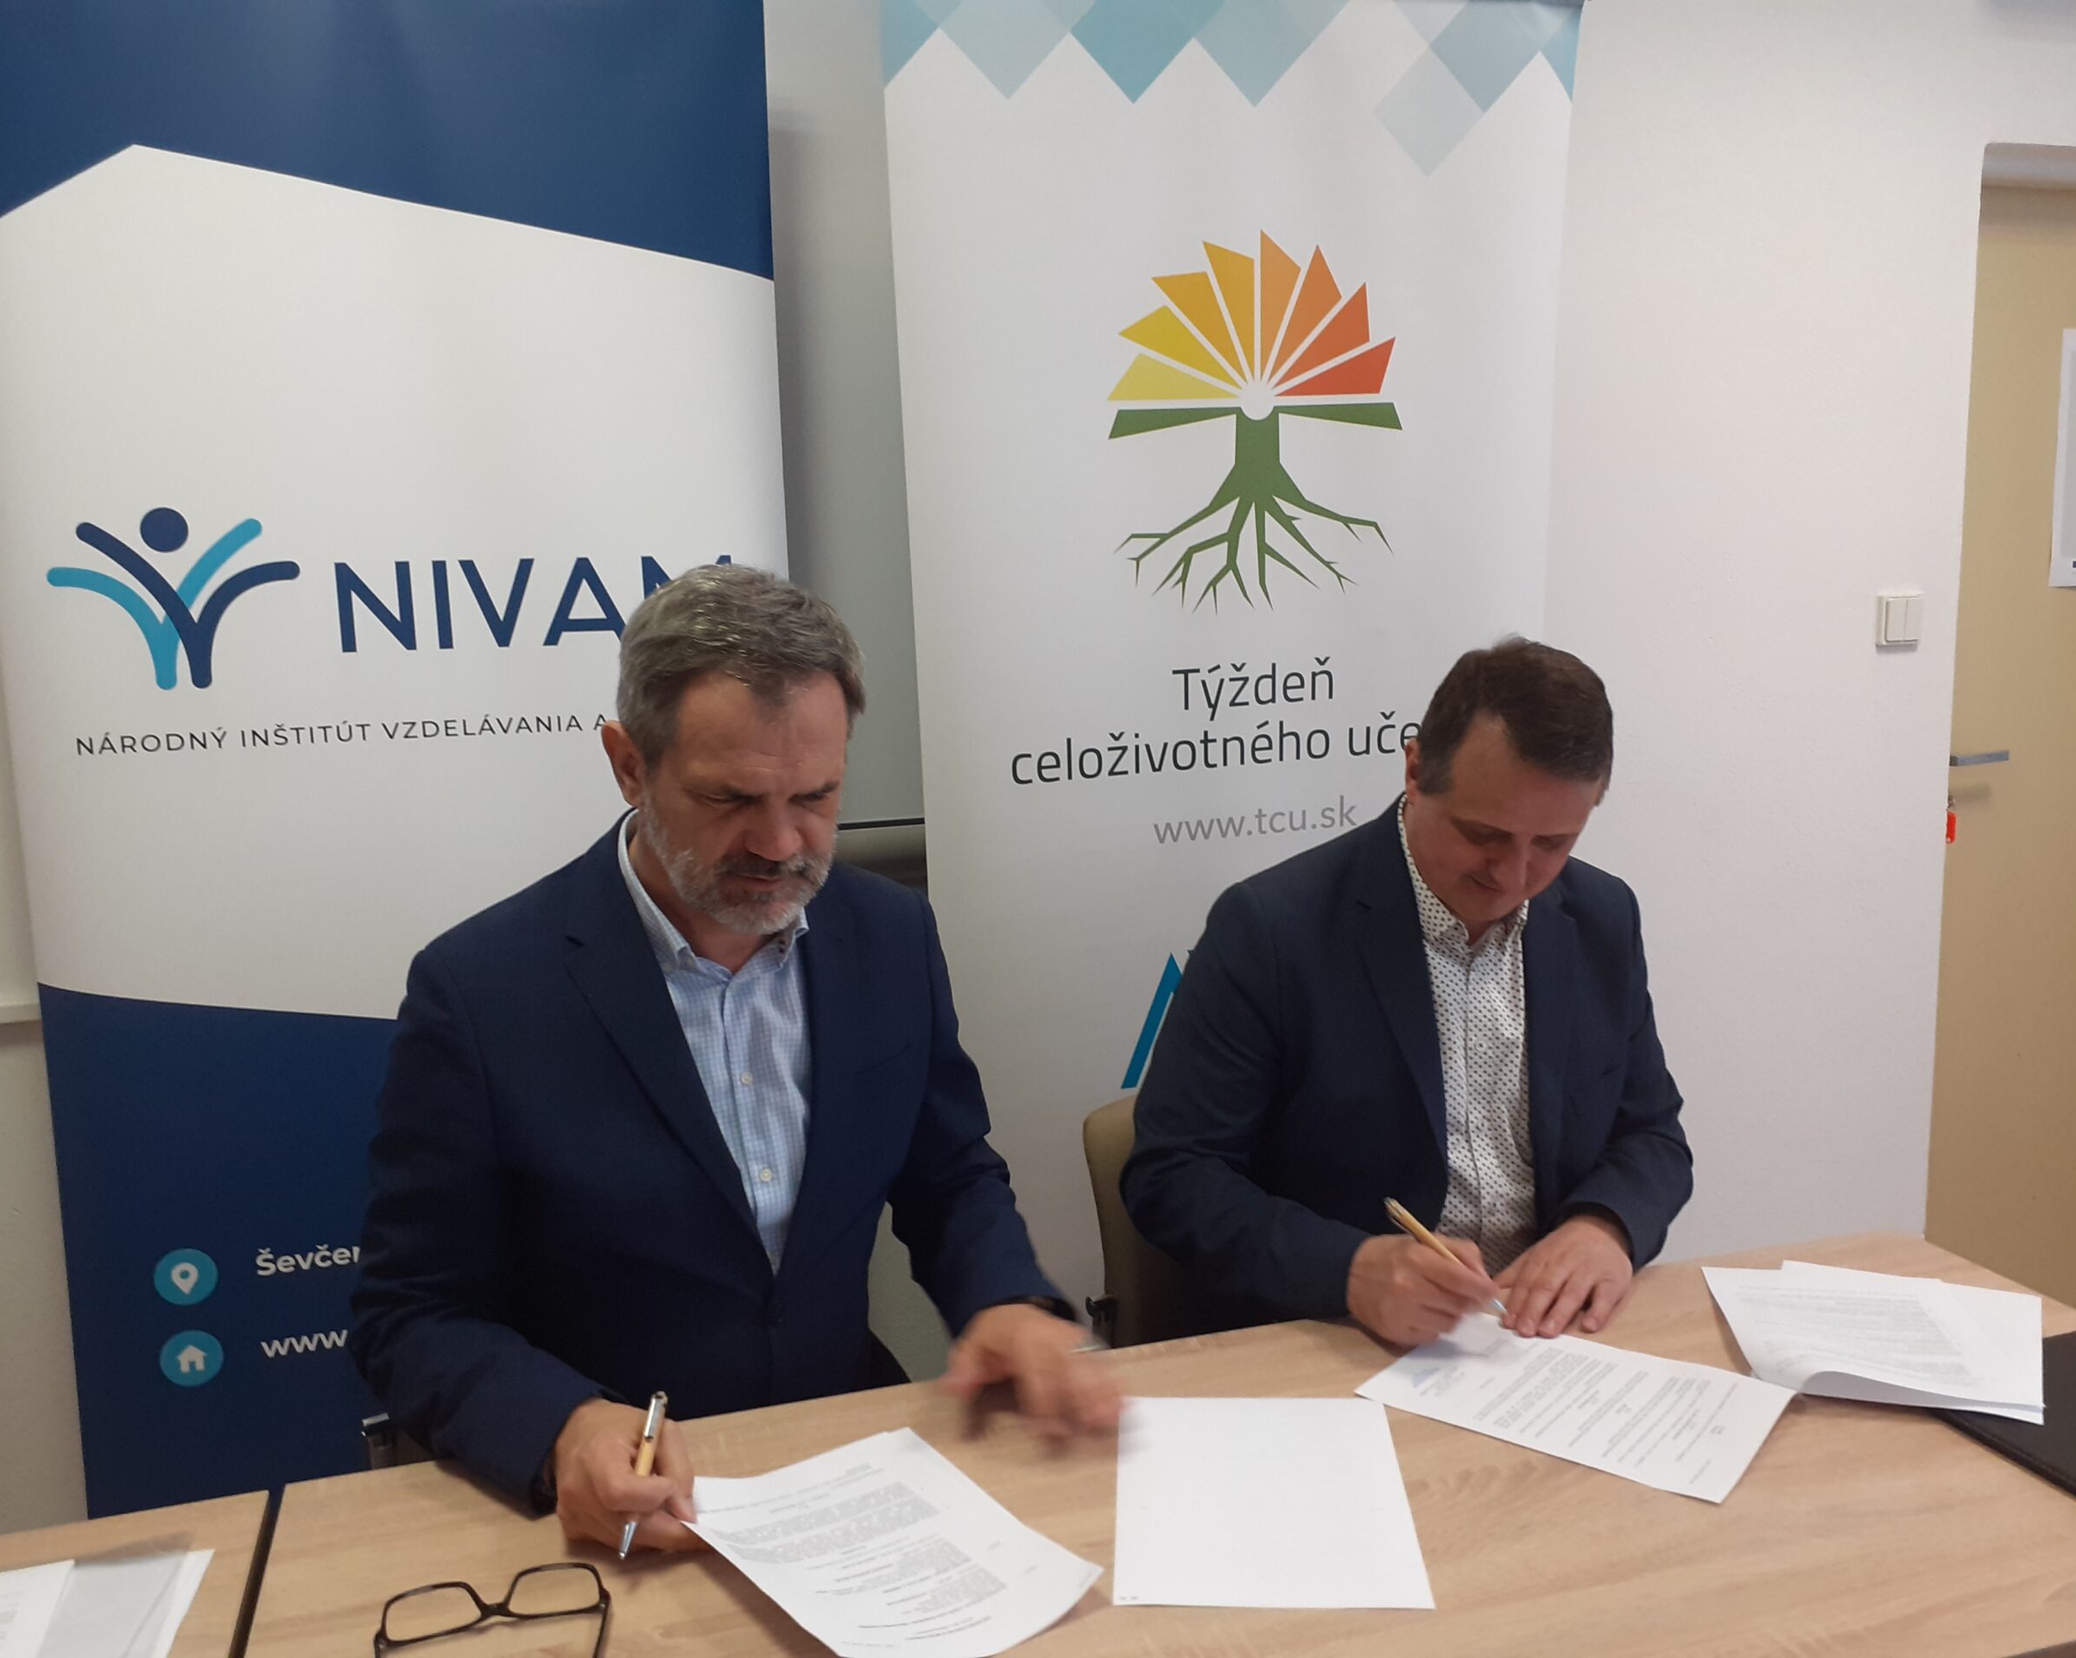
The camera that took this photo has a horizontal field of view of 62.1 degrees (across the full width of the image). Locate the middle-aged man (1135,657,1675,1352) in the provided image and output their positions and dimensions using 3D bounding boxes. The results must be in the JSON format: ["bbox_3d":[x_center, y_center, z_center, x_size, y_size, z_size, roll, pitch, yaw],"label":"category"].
[{"bbox_3d":[0.356,0.484,1.747,0.560,1.345,0.660,-4,8,-16],"label":"middle-aged man"}]

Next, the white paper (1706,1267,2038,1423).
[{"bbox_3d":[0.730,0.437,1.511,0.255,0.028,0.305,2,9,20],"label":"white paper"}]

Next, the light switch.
[{"bbox_3d":[1.324,-0.324,2.650,0.082,0.082,0.014,-4,8,-16],"label":"light switch"}]

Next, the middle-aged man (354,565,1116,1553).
[{"bbox_3d":[-0.291,0.495,1.496,0.570,1.420,0.680,-4,9,-20],"label":"middle-aged man"}]

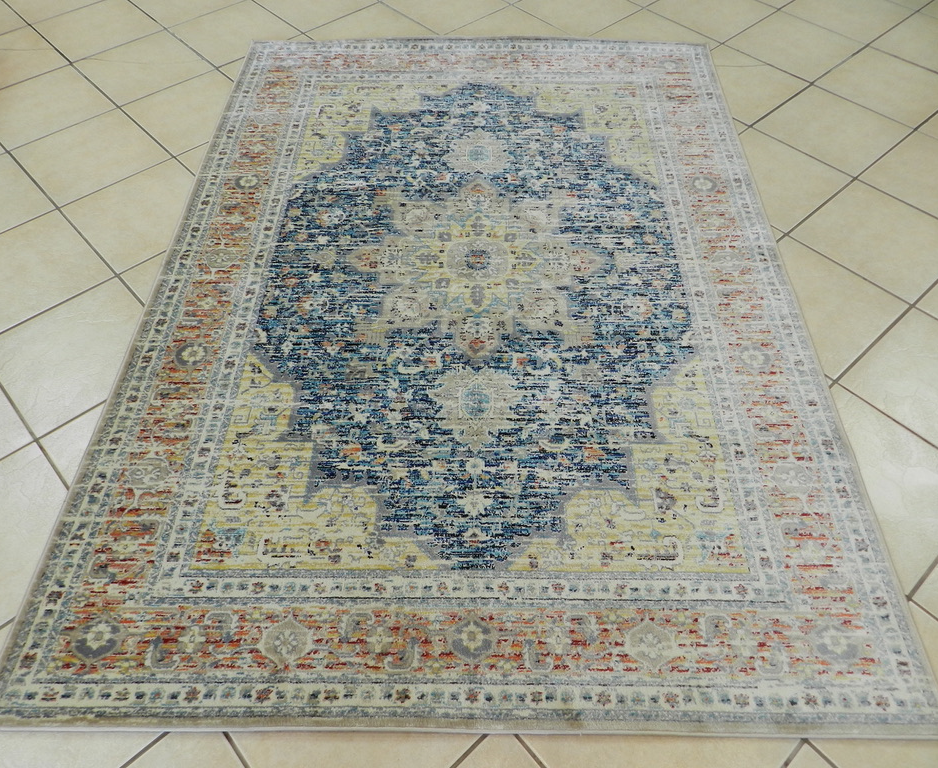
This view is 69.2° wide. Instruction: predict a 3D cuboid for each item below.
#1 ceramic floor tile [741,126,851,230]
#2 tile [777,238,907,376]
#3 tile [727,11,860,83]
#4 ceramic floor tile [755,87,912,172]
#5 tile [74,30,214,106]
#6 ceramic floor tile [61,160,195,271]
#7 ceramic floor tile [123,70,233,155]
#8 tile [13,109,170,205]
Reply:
[{"bbox_3d":[0.847,-0.584,1.933,0.338,0.010,0.338,-37,62,-23],"label":"ceramic floor tile"},{"bbox_3d":[0.825,-0.196,1.655,0.338,0.010,0.338,-37,62,-23],"label":"tile"},{"bbox_3d":[1.125,-1.168,2.352,0.338,0.010,0.338,-37,62,-23],"label":"tile"},{"bbox_3d":[1.103,-0.772,2.067,0.338,0.010,0.338,-37,62,-23],"label":"ceramic floor tile"},{"bbox_3d":[-1.085,-1.059,2.279,0.338,0.010,0.338,-37,62,-23],"label":"tile"},{"bbox_3d":[-0.870,-0.464,1.851,0.338,0.010,0.338,-37,62,-23],"label":"ceramic floor tile"},{"bbox_3d":[-0.848,-0.852,2.130,0.338,0.010,0.338,-37,62,-23],"label":"ceramic floor tile"},{"bbox_3d":[-1.108,-0.669,2.000,0.338,0.010,0.338,-37,62,-23],"label":"tile"}]

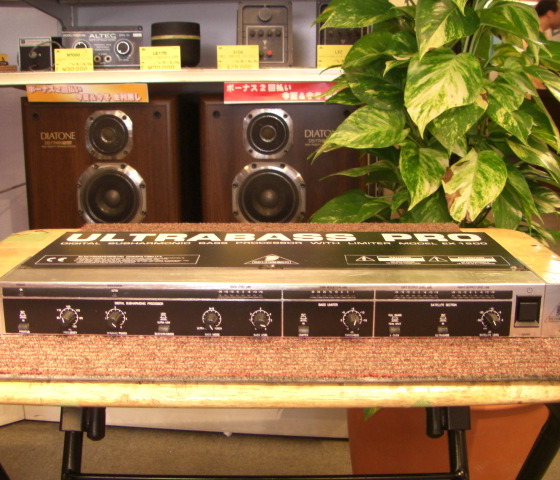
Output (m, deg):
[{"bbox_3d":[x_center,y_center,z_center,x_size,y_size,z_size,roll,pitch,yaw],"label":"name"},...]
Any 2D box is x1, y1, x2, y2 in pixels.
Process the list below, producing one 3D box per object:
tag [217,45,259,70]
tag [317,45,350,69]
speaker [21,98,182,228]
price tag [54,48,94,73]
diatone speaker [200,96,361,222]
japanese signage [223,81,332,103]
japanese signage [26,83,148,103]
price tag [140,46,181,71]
[{"bbox_3d":[-0.090,-0.394,1.515,0.091,0.053,0.008,2,11,9],"label":"tag"},{"bbox_3d":[0.123,-0.389,1.495,0.091,0.053,0.008,2,11,9],"label":"tag"},{"bbox_3d":[-0.401,-0.035,1.915,0.390,0.690,0.360,2,11,9],"label":"speaker"},{"bbox_3d":[-0.461,-0.403,1.575,0.091,0.053,0.008,2,11,9],"label":"price tag"},{"bbox_3d":[0.035,-0.026,1.860,0.390,0.690,0.360,2,11,9],"label":"diatone speaker"},{"bbox_3d":[0.029,-0.313,1.490,0.295,0.045,0.008,2,11,9],"label":"japanese signage"},{"bbox_3d":[-0.441,-0.336,1.610,0.290,0.043,0.008,2,11,9],"label":"japanese signage"},{"bbox_3d":[-0.262,-0.398,1.540,0.091,0.053,0.008,2,11,9],"label":"price tag"}]

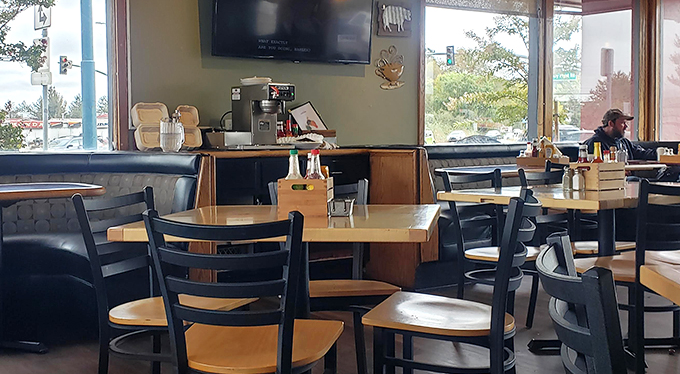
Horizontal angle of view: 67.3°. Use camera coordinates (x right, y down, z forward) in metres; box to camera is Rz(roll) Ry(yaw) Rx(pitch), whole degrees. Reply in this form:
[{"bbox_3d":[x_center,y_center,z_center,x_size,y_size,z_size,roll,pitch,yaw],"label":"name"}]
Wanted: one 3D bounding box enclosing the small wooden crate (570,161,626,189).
[{"bbox_3d":[1.227,-0.051,2.445,0.200,0.120,0.134,-4,4,-34],"label":"small wooden crate"}]

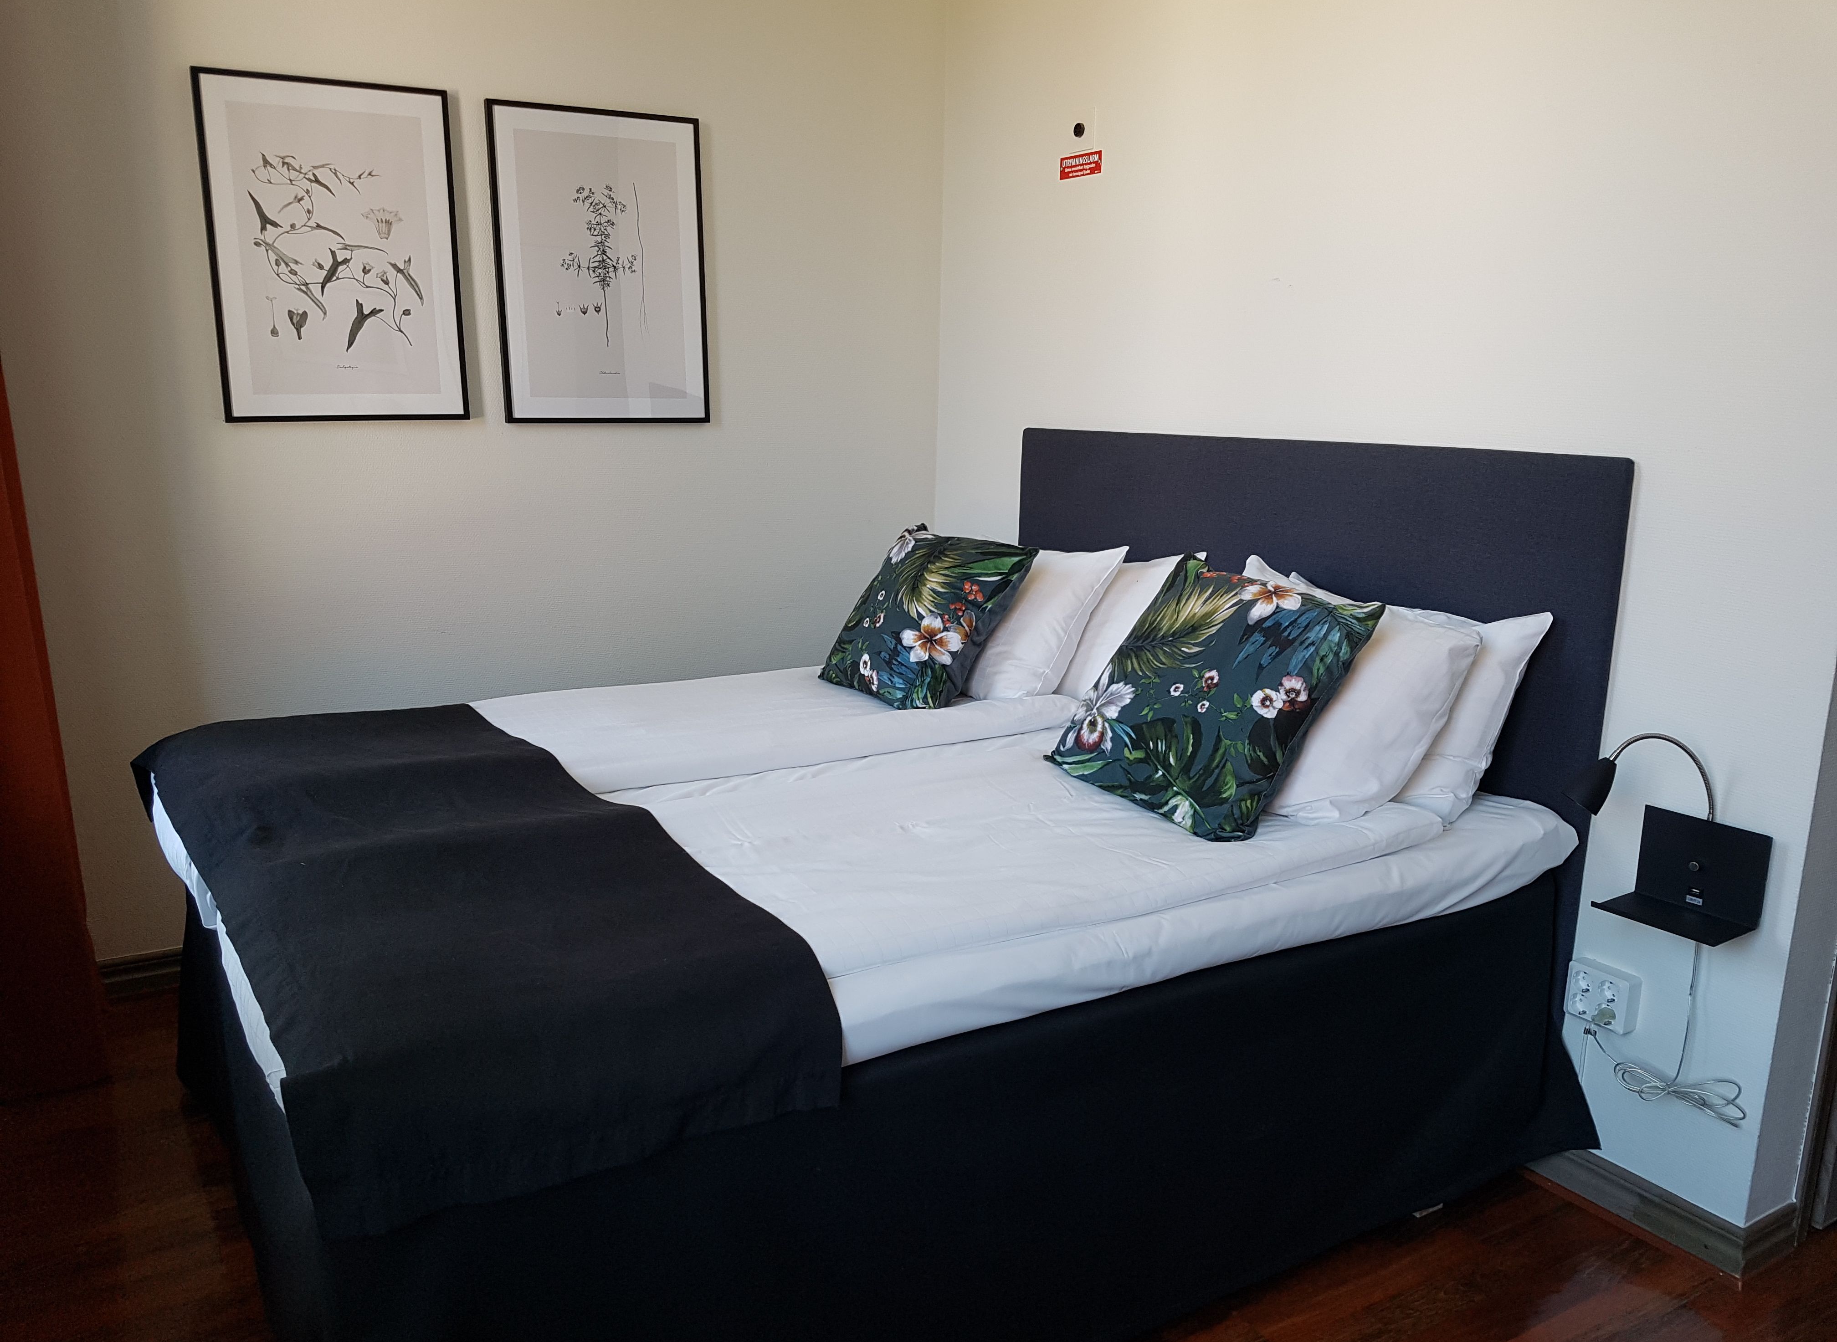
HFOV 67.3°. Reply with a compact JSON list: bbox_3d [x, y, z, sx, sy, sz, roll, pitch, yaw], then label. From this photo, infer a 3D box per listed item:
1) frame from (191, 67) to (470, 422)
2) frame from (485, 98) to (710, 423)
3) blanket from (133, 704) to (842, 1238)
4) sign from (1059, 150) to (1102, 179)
[{"bbox_3d":[-1.276,-0.915,3.038,0.515,0.715,0.025,-7,14,-30],"label":"frame"},{"bbox_3d":[-0.762,-0.969,3.335,0.515,0.715,0.025,-7,14,-30],"label":"frame"},{"bbox_3d":[-0.819,0.358,2.263,0.680,0.275,1.620,-8,15,-34],"label":"blanket"},{"bbox_3d":[0.388,-1.208,3.303,0.008,0.053,0.147,-8,15,-34],"label":"sign"}]

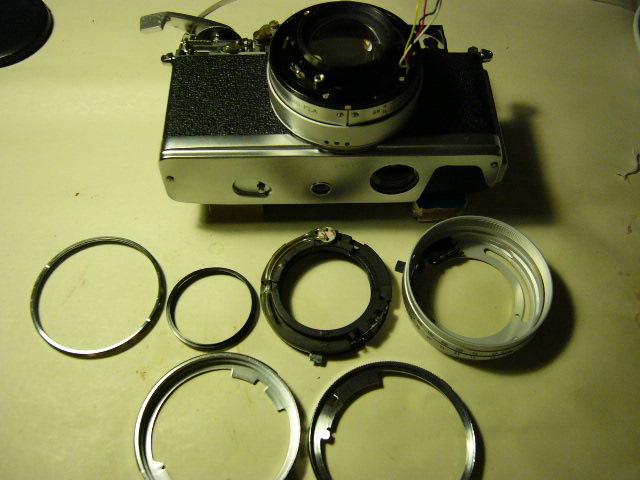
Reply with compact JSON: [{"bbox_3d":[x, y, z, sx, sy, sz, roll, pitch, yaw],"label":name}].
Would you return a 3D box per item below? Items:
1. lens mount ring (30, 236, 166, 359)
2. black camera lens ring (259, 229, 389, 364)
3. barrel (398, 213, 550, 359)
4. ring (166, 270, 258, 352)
[{"bbox_3d":[-0.098,0.025,0.287,0.057,0.005,0.057,-2,60,0],"label":"lens mount ring"},{"bbox_3d":[0.003,0.023,0.268,0.054,0.007,0.057,0,60,0],"label":"black camera lens ring"},{"bbox_3d":[0.066,0.020,0.277,0.061,0.019,0.060,-2,60,0],"label":"barrel"},{"bbox_3d":[-0.047,0.030,0.283,0.039,0.004,0.039,-1,60,1],"label":"ring"}]

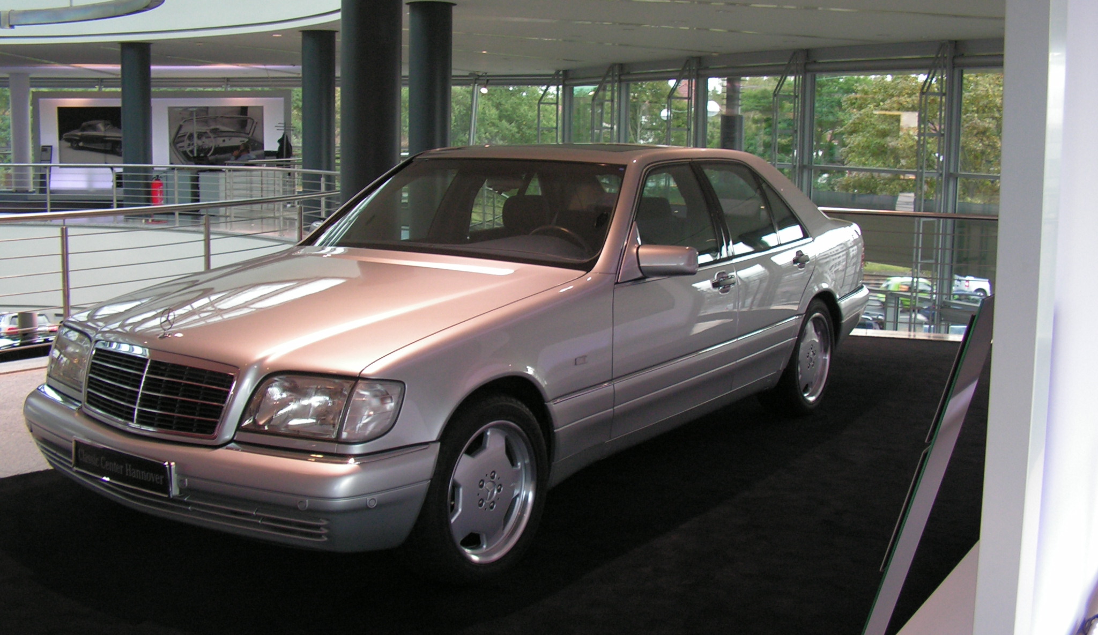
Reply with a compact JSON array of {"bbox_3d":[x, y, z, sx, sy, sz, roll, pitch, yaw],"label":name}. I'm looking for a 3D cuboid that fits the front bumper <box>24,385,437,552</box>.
[{"bbox_3d":[-1.271,0.508,3.979,1.860,0.370,0.550,6,11,34],"label":"front bumper"}]

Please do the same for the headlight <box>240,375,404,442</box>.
[{"bbox_3d":[-0.713,0.271,3.608,0.460,0.200,0.280,6,11,34],"label":"headlight"}]

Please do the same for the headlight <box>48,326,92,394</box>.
[{"bbox_3d":[-1.780,0.152,4.324,0.460,0.200,0.280,6,11,34],"label":"headlight"}]

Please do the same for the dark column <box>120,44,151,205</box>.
[{"bbox_3d":[-7.481,-3.334,20.796,0.540,3.146,0.540,0,9,0],"label":"dark column"}]

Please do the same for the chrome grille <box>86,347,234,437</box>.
[{"bbox_3d":[-1.342,0.246,3.829,0.720,0.225,0.130,6,11,34],"label":"chrome grille"}]

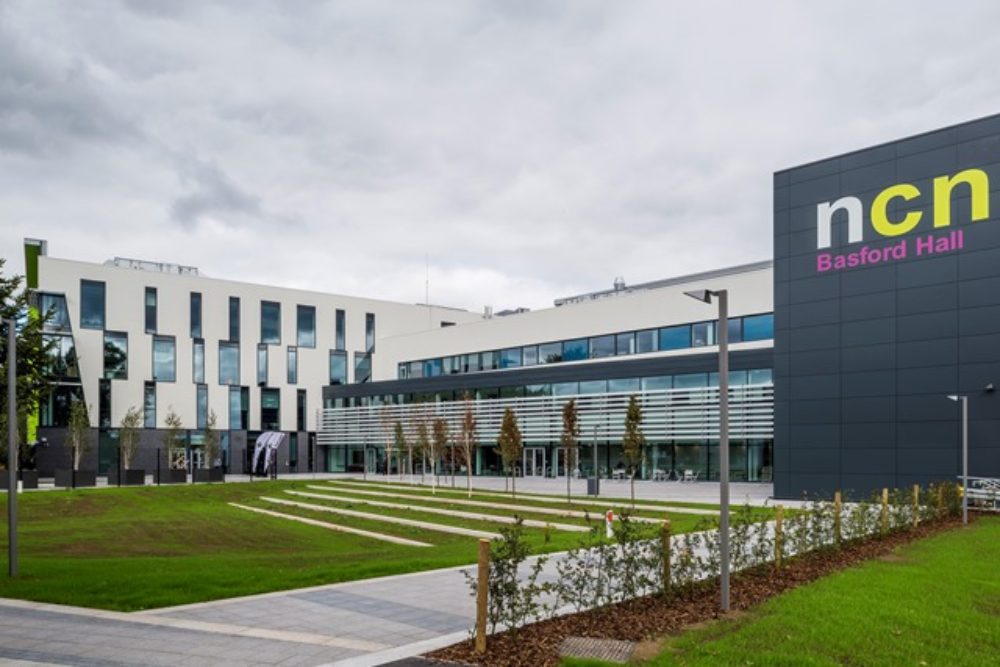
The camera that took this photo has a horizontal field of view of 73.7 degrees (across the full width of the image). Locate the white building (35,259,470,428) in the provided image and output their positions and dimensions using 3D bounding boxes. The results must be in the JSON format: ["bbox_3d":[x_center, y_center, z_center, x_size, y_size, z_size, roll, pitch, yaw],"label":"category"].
[{"bbox_3d":[-21.814,2.990,64.321,38.800,12.600,14.000,5,-9,-36],"label":"white building"}]

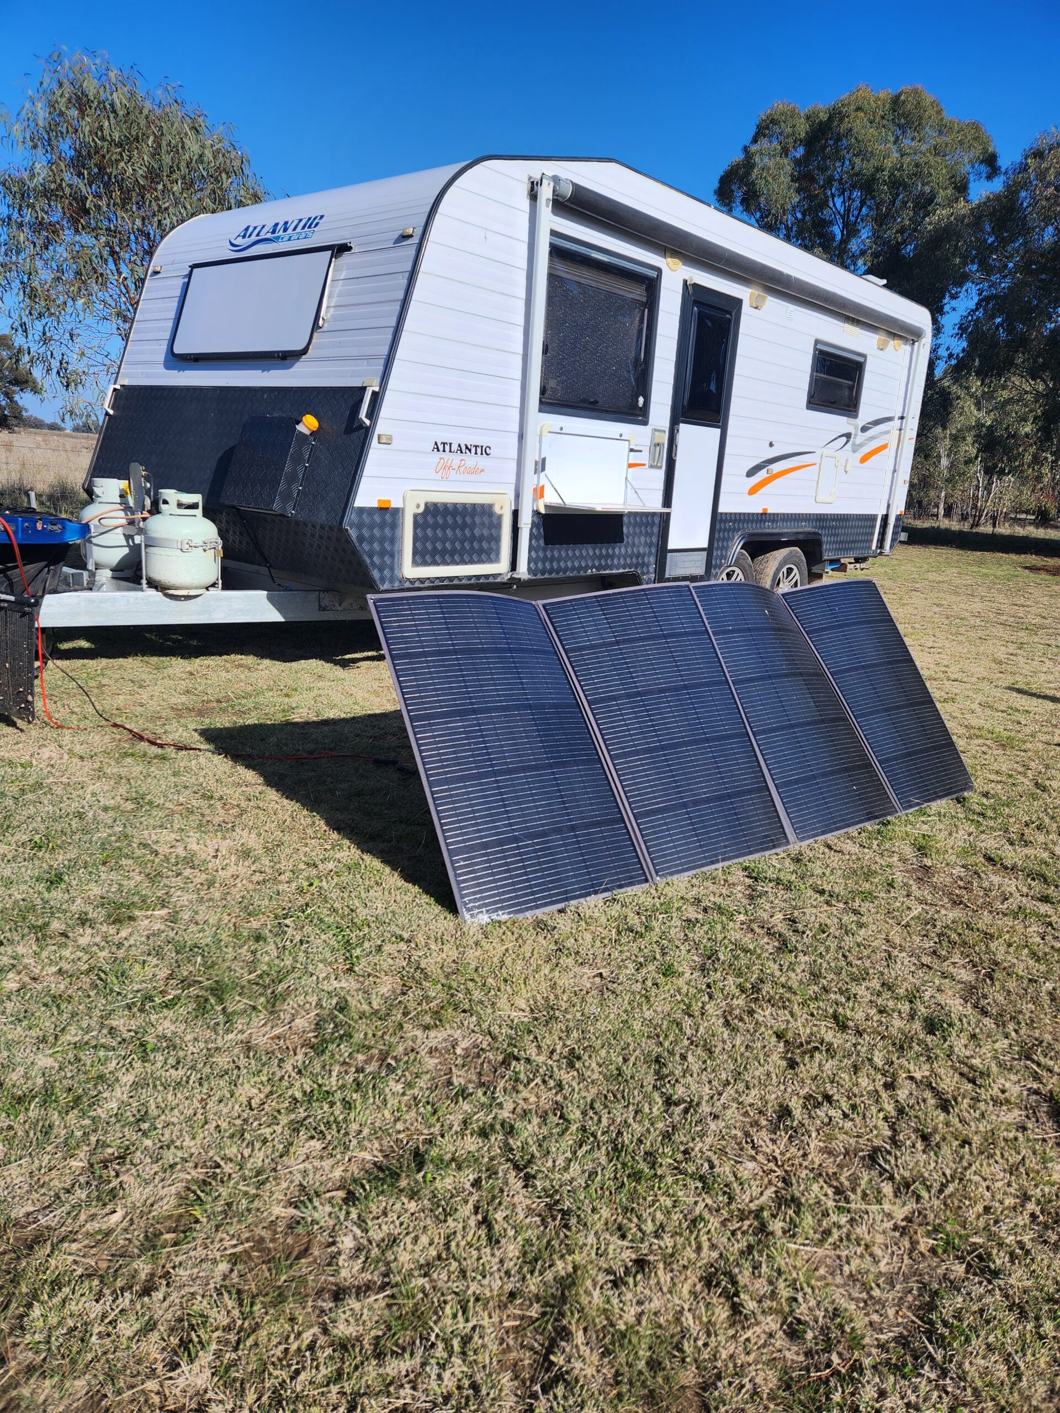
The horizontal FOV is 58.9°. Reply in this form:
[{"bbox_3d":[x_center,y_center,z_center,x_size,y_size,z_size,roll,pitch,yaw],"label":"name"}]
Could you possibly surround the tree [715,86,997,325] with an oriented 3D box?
[{"bbox_3d":[9.851,-12.266,29.441,8.053,12.572,7.650,8,15,15],"label":"tree"}]

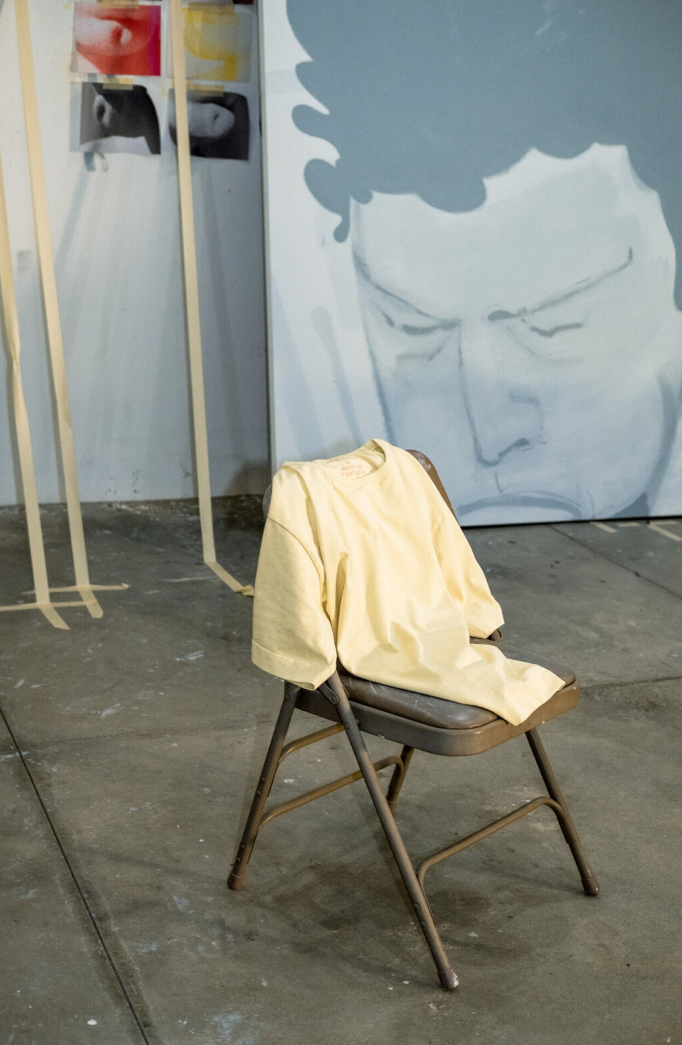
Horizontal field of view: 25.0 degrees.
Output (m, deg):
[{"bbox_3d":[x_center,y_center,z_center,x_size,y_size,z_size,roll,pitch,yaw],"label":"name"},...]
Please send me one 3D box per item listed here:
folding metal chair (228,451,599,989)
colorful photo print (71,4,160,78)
[{"bbox_3d":[0.155,0.296,2.682,0.507,0.752,0.470,14,18,37],"label":"folding metal chair"},{"bbox_3d":[-0.730,-1.583,5.038,0.279,0.218,0.020,-3,16,-21],"label":"colorful photo print"}]

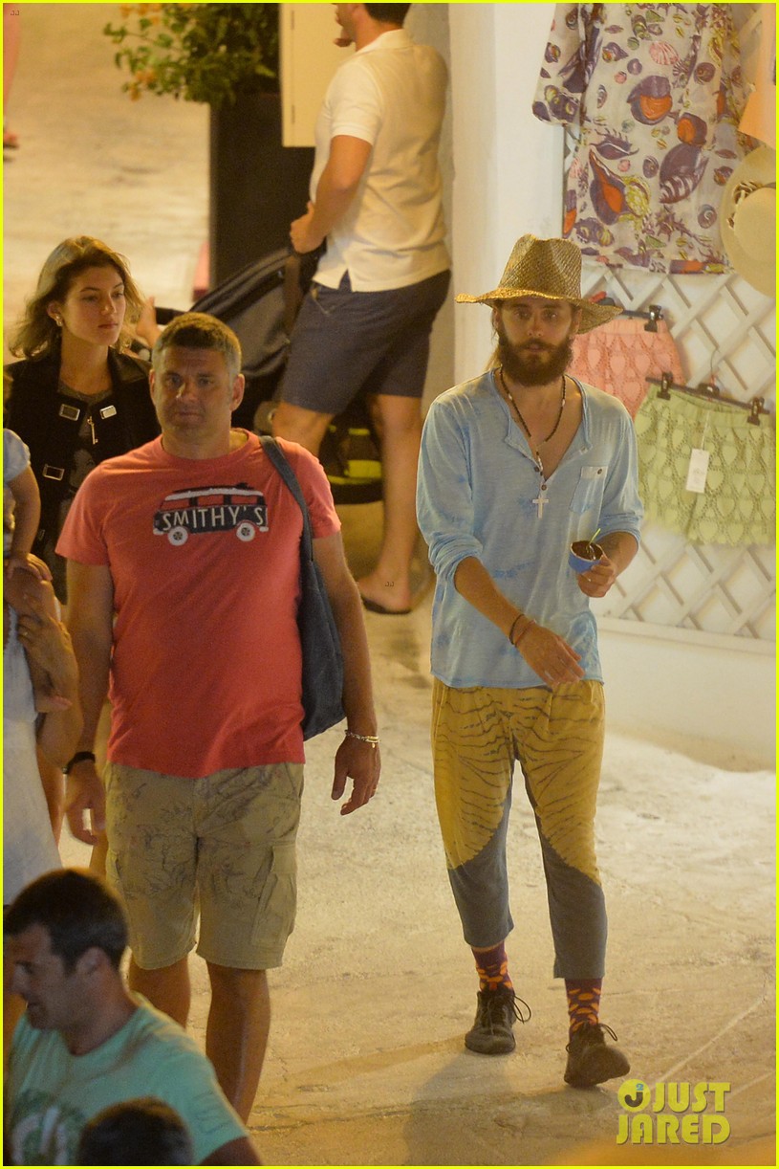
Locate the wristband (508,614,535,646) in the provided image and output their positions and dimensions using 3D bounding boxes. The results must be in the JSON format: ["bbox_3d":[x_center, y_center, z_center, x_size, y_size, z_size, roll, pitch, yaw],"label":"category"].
[{"bbox_3d":[0.272,0.095,13.262,0.030,0.058,0.066,34,75,26],"label":"wristband"}]

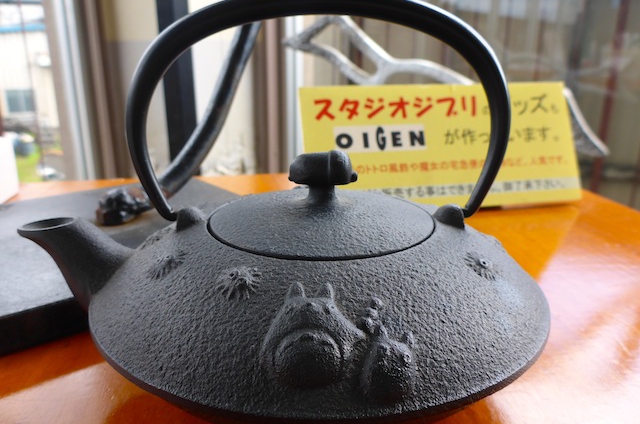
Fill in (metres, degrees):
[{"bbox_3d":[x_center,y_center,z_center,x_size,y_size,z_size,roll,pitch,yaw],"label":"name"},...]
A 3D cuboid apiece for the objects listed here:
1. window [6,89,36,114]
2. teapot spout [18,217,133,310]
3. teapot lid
[{"bbox_3d":[-11.609,-4.308,20.000,1.180,0.920,0.100,0,17,0],"label":"window"},{"bbox_3d":[-0.098,0.024,0.213,0.047,0.046,0.029,-1,17,-1],"label":"teapot spout"},{"bbox_3d":[0.001,-0.010,0.205,0.089,0.030,0.089,0,17,0],"label":"teapot lid"}]

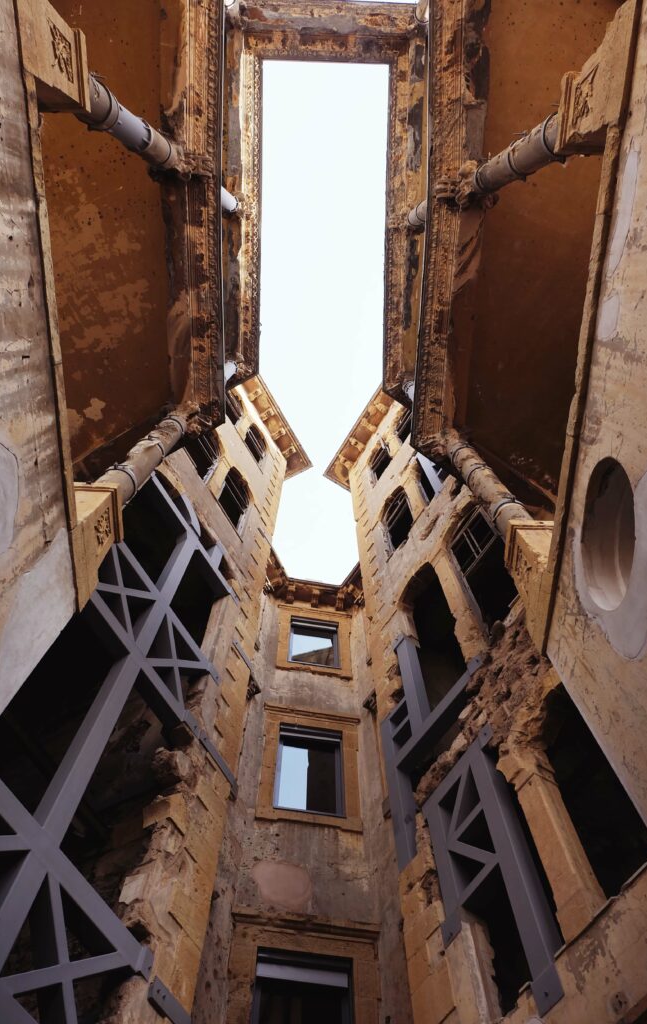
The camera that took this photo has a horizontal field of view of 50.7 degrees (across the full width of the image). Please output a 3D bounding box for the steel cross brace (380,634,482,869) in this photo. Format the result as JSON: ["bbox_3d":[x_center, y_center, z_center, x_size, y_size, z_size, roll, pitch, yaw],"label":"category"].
[{"bbox_3d":[1.442,2.472,9.146,0.280,3.936,2.072,30,-73,-10],"label":"steel cross brace"}]

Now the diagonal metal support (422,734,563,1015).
[{"bbox_3d":[1.458,3.433,6.348,0.250,2.812,1.200,30,-73,-10],"label":"diagonal metal support"}]

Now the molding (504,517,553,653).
[{"bbox_3d":[1.307,0.388,3.866,0.355,0.947,0.426,1,-70,0],"label":"molding"}]

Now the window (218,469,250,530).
[{"bbox_3d":[-1.964,-0.280,14.752,0.250,2.586,0.830,-27,-73,9],"label":"window"}]

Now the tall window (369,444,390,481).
[{"bbox_3d":[1.666,-1.456,19.453,0.250,2.760,0.860,30,-73,-10],"label":"tall window"}]

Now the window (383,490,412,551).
[{"bbox_3d":[1.672,0.135,14.924,0.250,2.760,0.860,30,-73,-10],"label":"window"}]

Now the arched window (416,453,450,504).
[{"bbox_3d":[2.375,-0.927,14.504,0.250,3.000,0.860,30,-73,-10],"label":"arched window"}]

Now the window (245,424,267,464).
[{"bbox_3d":[-1.964,-1.906,19.305,0.250,2.490,0.849,-27,-73,9],"label":"window"}]

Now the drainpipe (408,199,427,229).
[{"bbox_3d":[1.346,-4.156,9.529,0.225,2.375,0.225,0,-70,0],"label":"drainpipe"}]

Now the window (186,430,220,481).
[{"bbox_3d":[-2.551,-1.333,14.470,0.250,2.953,0.830,-27,-73,9],"label":"window"}]

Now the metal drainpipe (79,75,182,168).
[{"bbox_3d":[-1.330,-2.746,4.955,0.241,2.326,0.241,0,-70,0],"label":"metal drainpipe"}]

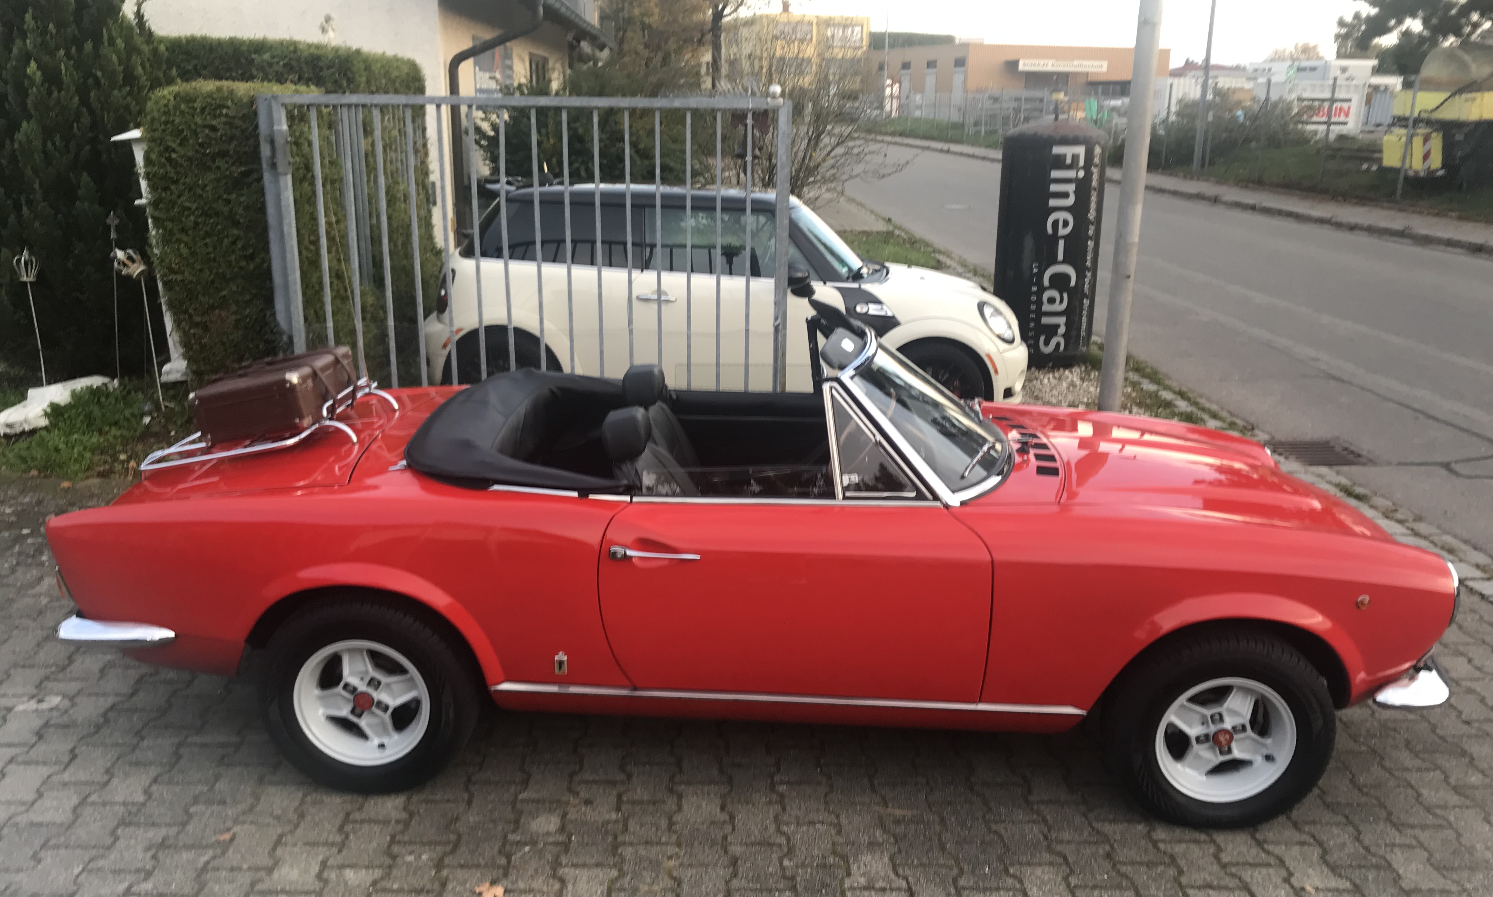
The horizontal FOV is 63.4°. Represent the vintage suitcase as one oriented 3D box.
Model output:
[{"bbox_3d":[-1.456,-0.177,3.774,0.305,0.170,0.450,-9,14,4],"label":"vintage suitcase"}]

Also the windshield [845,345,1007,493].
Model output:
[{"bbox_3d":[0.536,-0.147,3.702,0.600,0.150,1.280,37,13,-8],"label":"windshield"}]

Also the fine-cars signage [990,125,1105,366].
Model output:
[{"bbox_3d":[2.311,-1.562,9.133,0.780,1.770,0.780,-2,16,-8],"label":"fine-cars signage"}]

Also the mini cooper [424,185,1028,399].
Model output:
[{"bbox_3d":[-0.030,-0.931,7.483,3.710,1.410,1.720,1,16,1],"label":"mini cooper"}]

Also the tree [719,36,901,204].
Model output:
[{"bbox_3d":[0.808,-4.079,16.070,2.442,2.757,2.319,1,16,3],"label":"tree"}]

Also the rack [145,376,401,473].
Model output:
[{"bbox_3d":[-1.442,-0.079,3.768,0.620,0.160,0.640,-6,14,3],"label":"rack"}]

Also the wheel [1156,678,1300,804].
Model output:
[{"bbox_3d":[1.259,0.748,3.242,0.366,0.366,0.170,2,15,1],"label":"wheel"}]

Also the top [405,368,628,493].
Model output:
[{"bbox_3d":[-0.626,-0.095,3.744,0.690,0.180,1.480,2,15,1],"label":"top"}]

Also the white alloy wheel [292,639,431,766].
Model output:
[{"bbox_3d":[-1.018,0.657,3.274,0.366,0.366,0.170,2,15,1],"label":"white alloy wheel"}]

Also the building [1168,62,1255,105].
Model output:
[{"bbox_3d":[35.815,-27.256,94.302,9.000,5.000,9.000,2,16,6],"label":"building"}]

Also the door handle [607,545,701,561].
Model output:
[{"bbox_3d":[-0.229,0.261,2.990,0.226,0.034,0.045,2,15,1],"label":"door handle"}]

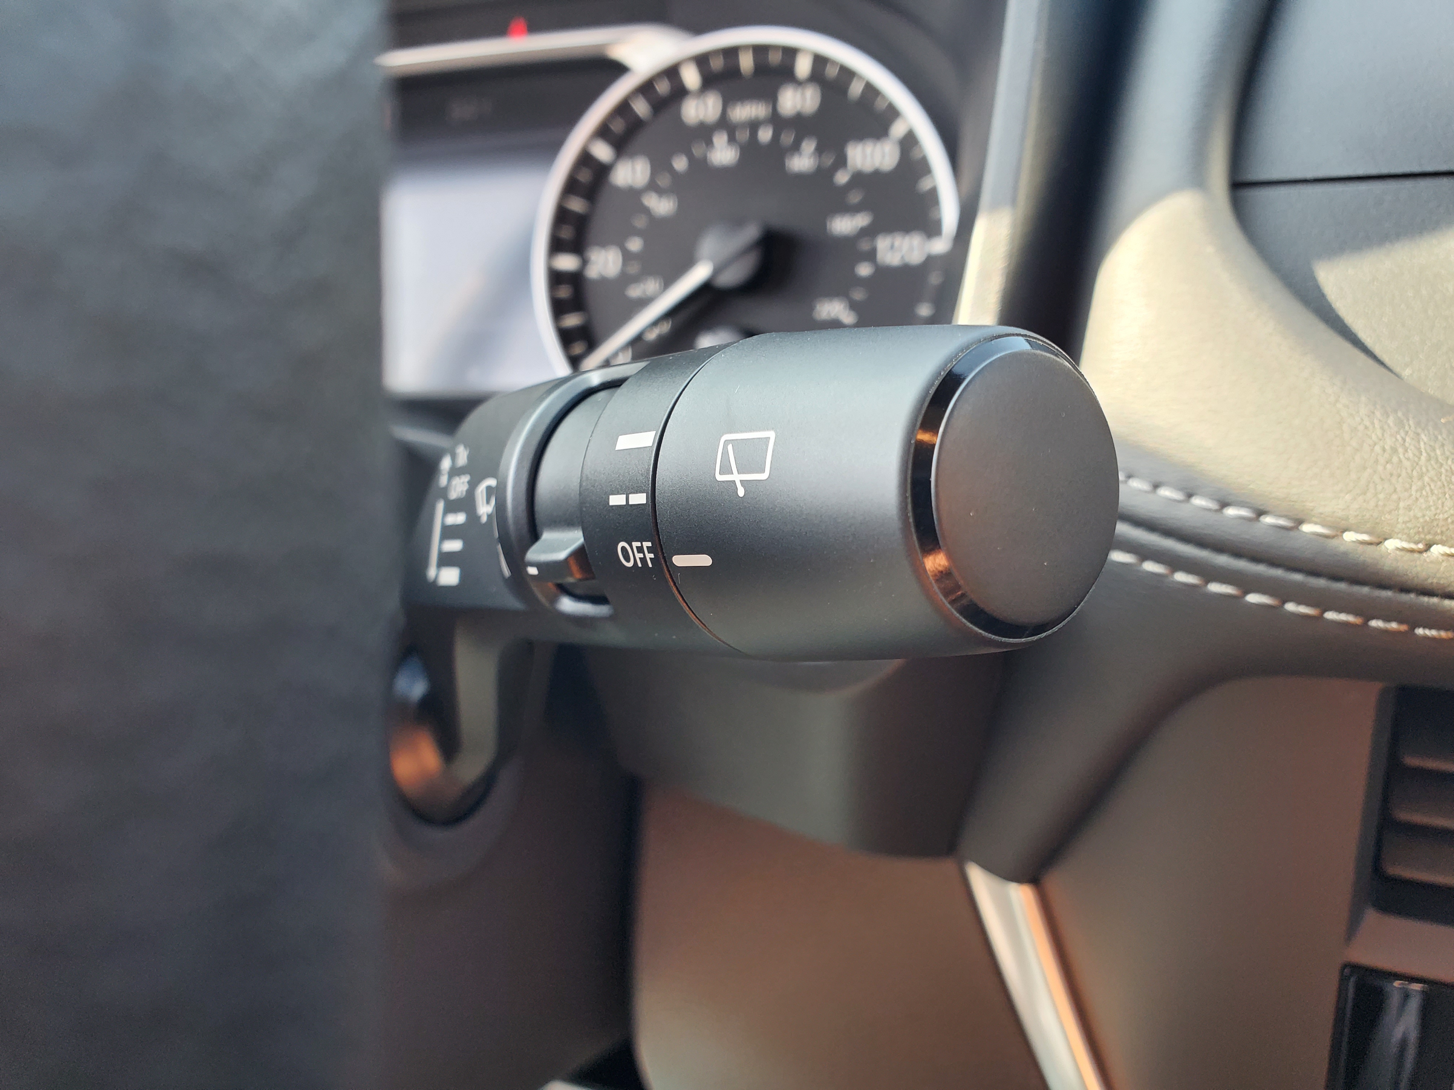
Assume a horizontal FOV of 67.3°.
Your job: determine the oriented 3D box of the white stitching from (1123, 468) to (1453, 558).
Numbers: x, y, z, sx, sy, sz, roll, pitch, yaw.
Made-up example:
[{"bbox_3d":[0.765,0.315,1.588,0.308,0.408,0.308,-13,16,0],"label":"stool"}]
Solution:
[{"bbox_3d":[0.066,-0.004,0.134,0.003,0.003,0.042,-10,21,-36],"label":"white stitching"}]

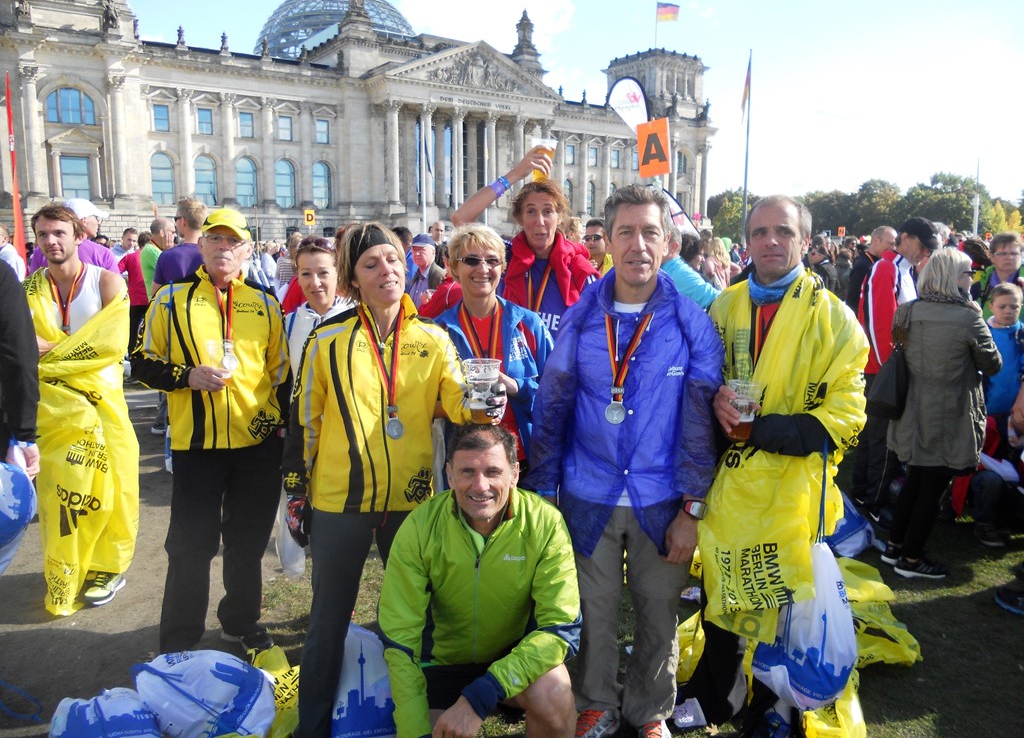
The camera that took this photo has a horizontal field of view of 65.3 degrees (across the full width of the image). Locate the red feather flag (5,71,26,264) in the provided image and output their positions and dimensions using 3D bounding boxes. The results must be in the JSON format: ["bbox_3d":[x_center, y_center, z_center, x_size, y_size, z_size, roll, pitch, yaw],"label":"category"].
[{"bbox_3d":[-6.945,-2.118,11.285,0.350,4.000,0.200,-4,9,-20],"label":"red feather flag"}]

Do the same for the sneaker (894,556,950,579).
[{"bbox_3d":[1.917,0.925,3.740,0.260,0.095,0.098,1,8,8],"label":"sneaker"}]

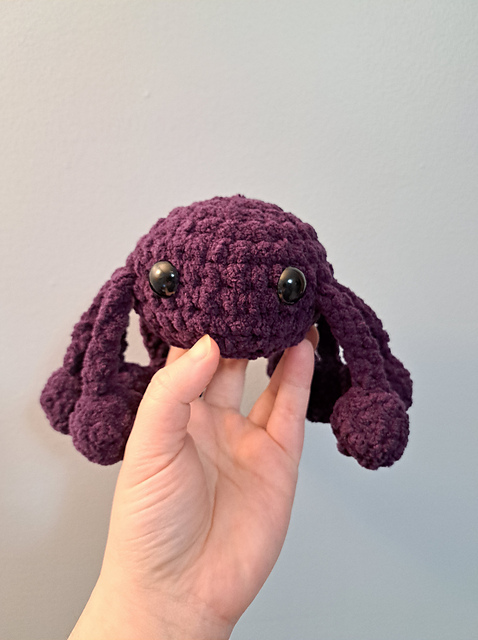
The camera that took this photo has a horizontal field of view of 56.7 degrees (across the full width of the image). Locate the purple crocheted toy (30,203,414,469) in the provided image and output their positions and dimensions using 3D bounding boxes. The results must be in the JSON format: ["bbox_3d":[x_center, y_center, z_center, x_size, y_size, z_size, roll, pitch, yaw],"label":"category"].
[{"bbox_3d":[-0.008,0.002,0.295,0.238,0.163,0.165,2,2,1],"label":"purple crocheted toy"}]

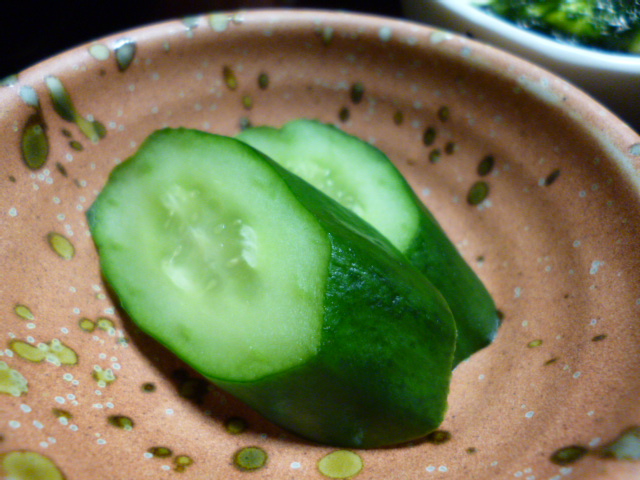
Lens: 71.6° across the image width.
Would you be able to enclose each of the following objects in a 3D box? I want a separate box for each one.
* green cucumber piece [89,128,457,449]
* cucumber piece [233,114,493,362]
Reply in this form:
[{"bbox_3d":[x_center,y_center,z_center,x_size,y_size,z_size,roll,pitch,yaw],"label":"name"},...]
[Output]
[{"bbox_3d":[-0.009,0.007,0.072,0.067,0.025,0.035,20,55,13],"label":"green cucumber piece"},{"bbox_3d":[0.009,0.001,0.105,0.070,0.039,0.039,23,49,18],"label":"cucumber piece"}]

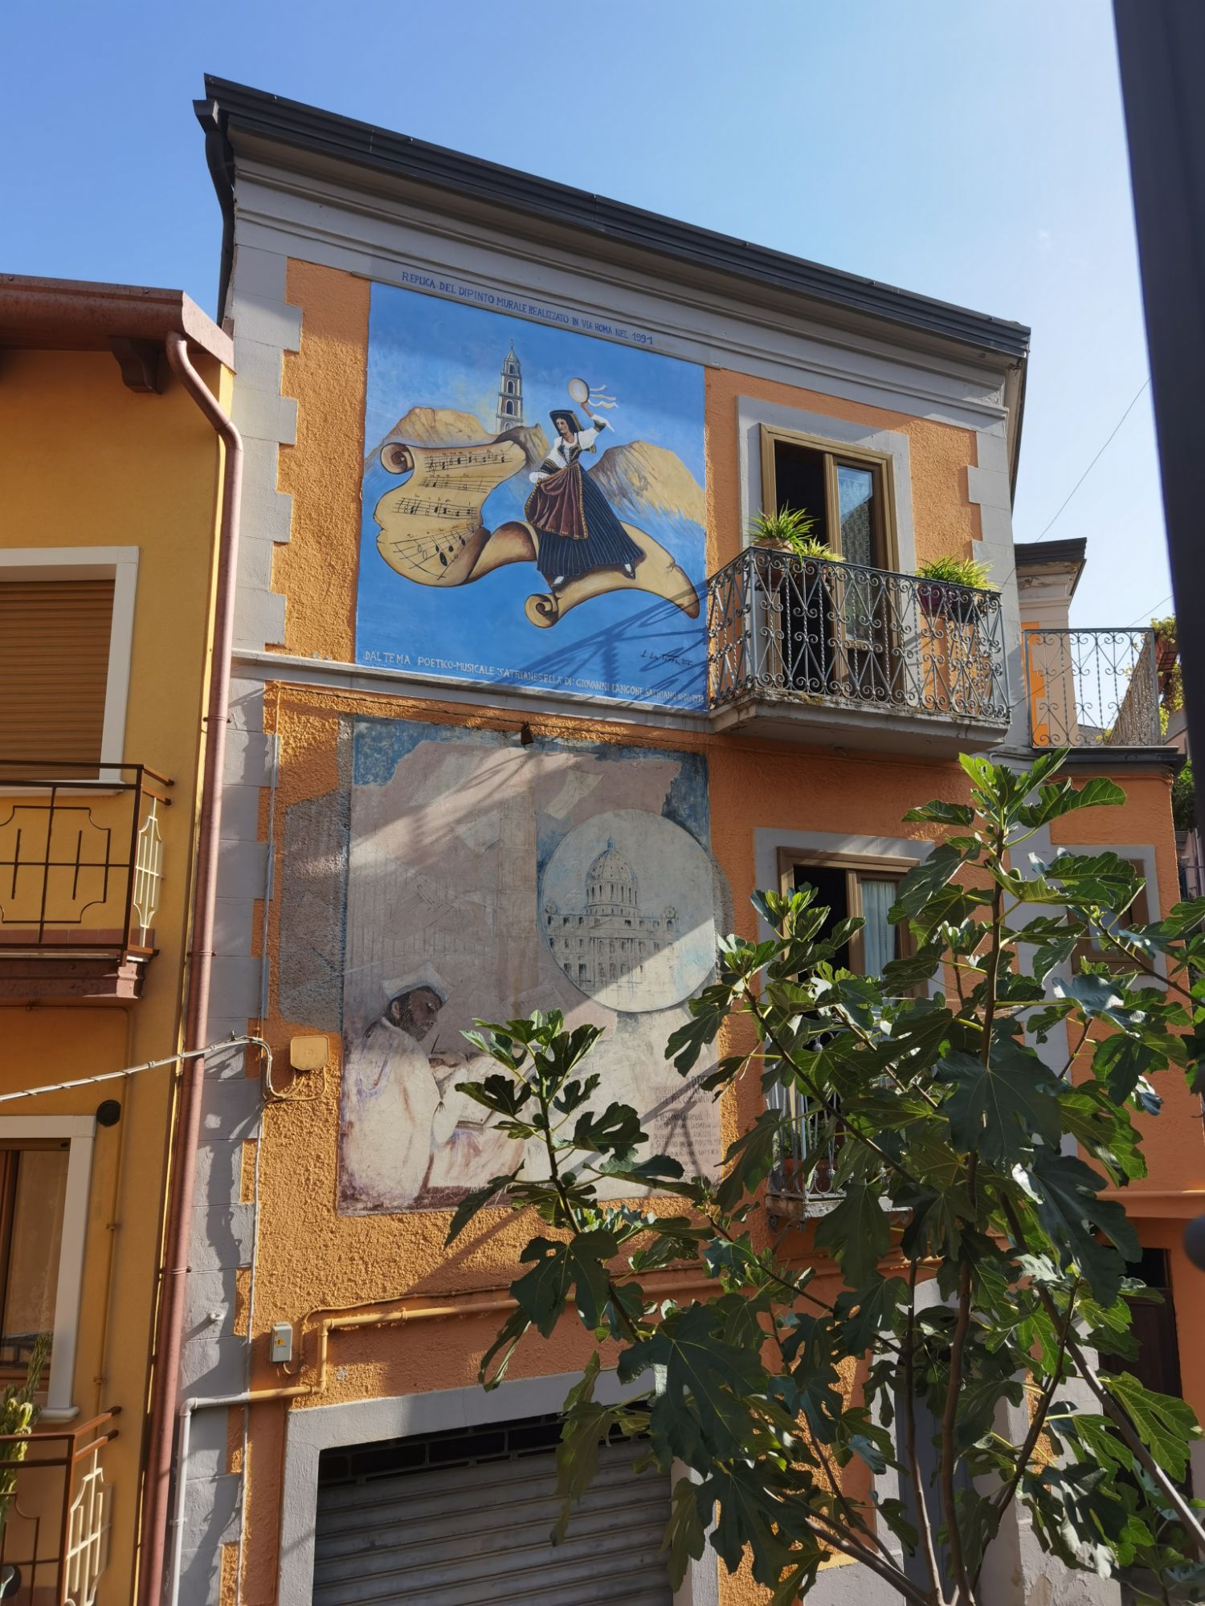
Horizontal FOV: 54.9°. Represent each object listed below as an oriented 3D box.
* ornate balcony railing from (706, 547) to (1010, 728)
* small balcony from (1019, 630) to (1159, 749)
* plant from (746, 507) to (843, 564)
[{"bbox_3d":[1.837,-0.995,8.268,2.144,1.161,0.658,5,-12,-23],"label":"ornate balcony railing"},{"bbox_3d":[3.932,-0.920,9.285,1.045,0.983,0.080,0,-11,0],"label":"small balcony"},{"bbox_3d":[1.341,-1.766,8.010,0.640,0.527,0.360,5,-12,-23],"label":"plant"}]

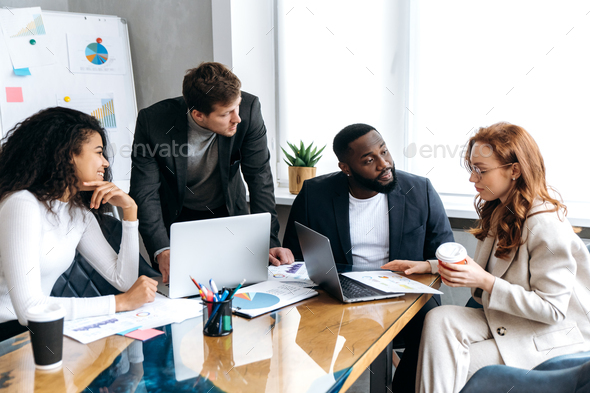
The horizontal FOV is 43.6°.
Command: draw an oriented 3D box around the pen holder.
[{"bbox_3d":[-0.206,0.314,1.962,0.083,0.095,0.083,-1,9,0],"label":"pen holder"}]

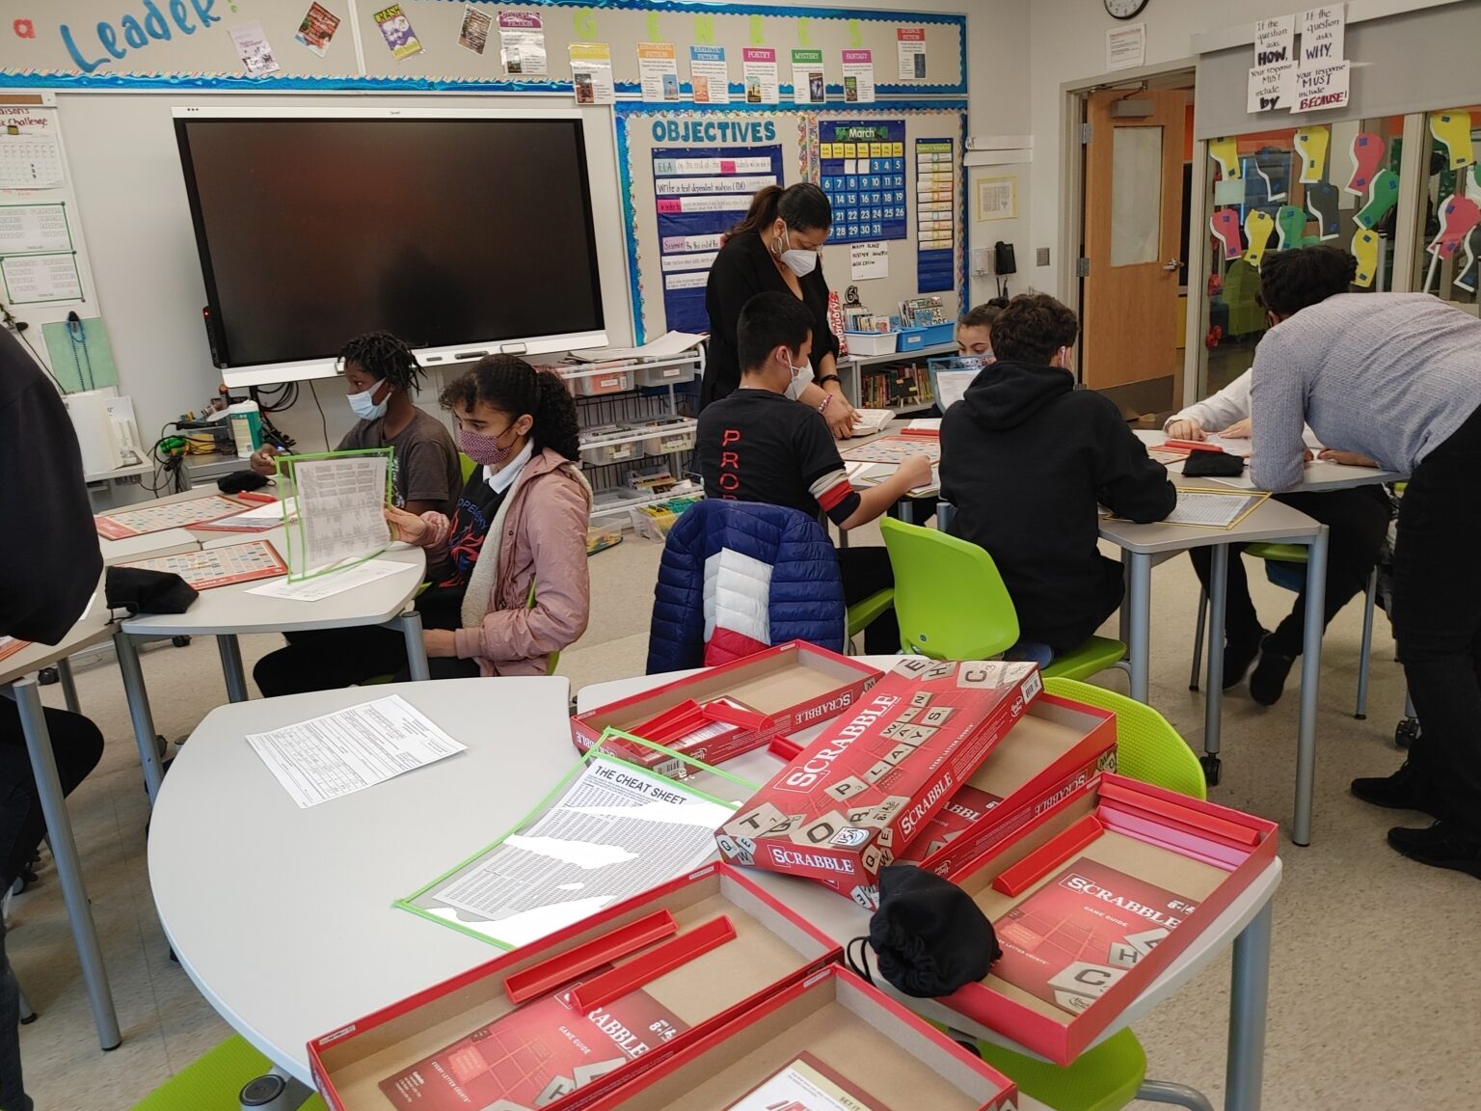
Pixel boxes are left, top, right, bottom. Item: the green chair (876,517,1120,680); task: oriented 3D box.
[{"bbox_3d":[0.588,0.277,2.423,0.520,0.780,0.470,-12,18,-27],"label":"green chair"}]

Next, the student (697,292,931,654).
[{"bbox_3d":[0.185,-0.036,2.829,0.500,1.220,0.640,5,18,30],"label":"student"}]

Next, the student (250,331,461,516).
[{"bbox_3d":[-1.097,-0.073,3.429,0.660,1.200,0.520,-13,18,-30],"label":"student"}]

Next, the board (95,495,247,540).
[{"bbox_3d":[-1.631,-0.114,3.170,0.372,0.008,0.365,-16,19,-37],"label":"board"}]

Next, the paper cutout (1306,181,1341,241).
[{"bbox_3d":[2.899,-1.709,5.531,0.010,0.284,0.181,-13,18,-29],"label":"paper cutout"}]

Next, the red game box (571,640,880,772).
[{"bbox_3d":[-0.009,0.210,1.532,0.399,0.040,0.190,-15,19,-35],"label":"red game box"}]

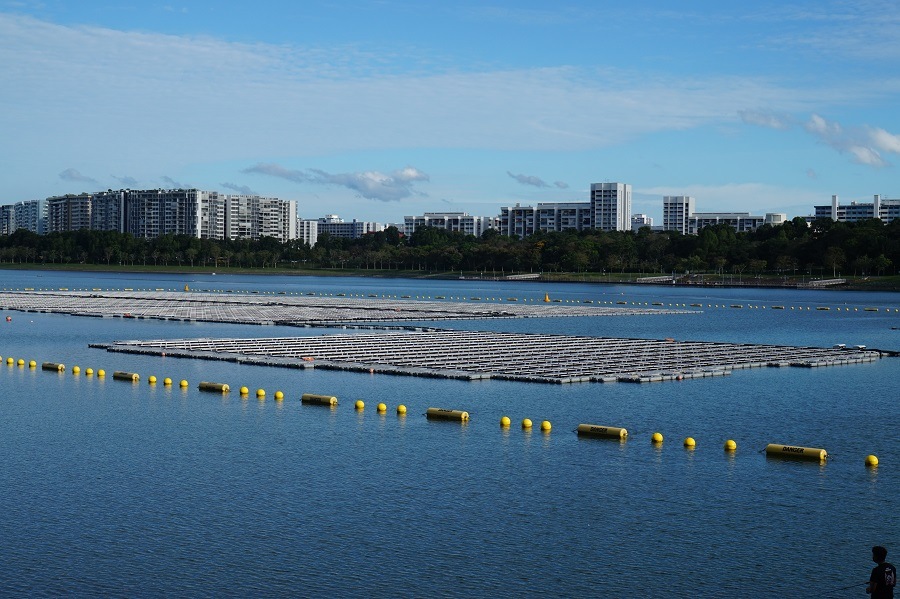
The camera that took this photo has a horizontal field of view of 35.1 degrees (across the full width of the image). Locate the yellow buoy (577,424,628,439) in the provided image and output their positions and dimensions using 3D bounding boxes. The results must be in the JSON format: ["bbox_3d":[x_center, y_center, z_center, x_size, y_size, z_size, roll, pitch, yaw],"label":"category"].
[{"bbox_3d":[5.970,5.190,55.798,0.433,0.433,2.131,-1,2,-44],"label":"yellow buoy"}]

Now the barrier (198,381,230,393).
[{"bbox_3d":[-12.412,4.617,74.879,0.433,0.433,2.131,-1,2,-44],"label":"barrier"}]

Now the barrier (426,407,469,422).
[{"bbox_3d":[-0.097,5.009,61.747,0.433,0.433,2.131,-1,2,-44],"label":"barrier"}]

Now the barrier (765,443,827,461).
[{"bbox_3d":[12.116,5.371,49.857,2.131,0.433,0.433,2,2,44],"label":"barrier"}]

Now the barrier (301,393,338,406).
[{"bbox_3d":[-6.257,4.814,68.263,0.433,0.433,2.131,-1,2,-44],"label":"barrier"}]

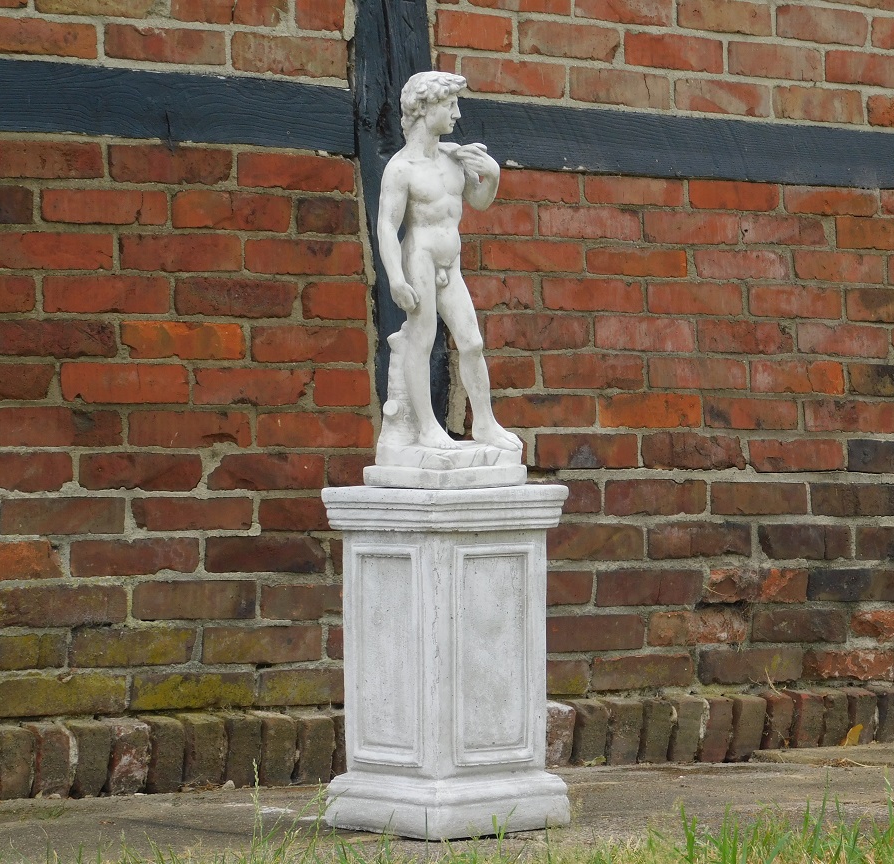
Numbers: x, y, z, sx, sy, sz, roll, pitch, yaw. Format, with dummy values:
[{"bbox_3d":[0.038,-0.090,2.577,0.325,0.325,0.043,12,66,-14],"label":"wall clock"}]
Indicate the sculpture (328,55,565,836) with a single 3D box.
[{"bbox_3d":[-0.001,0.026,7.050,0.280,1.195,0.280,0,0,-41],"label":"sculpture"}]

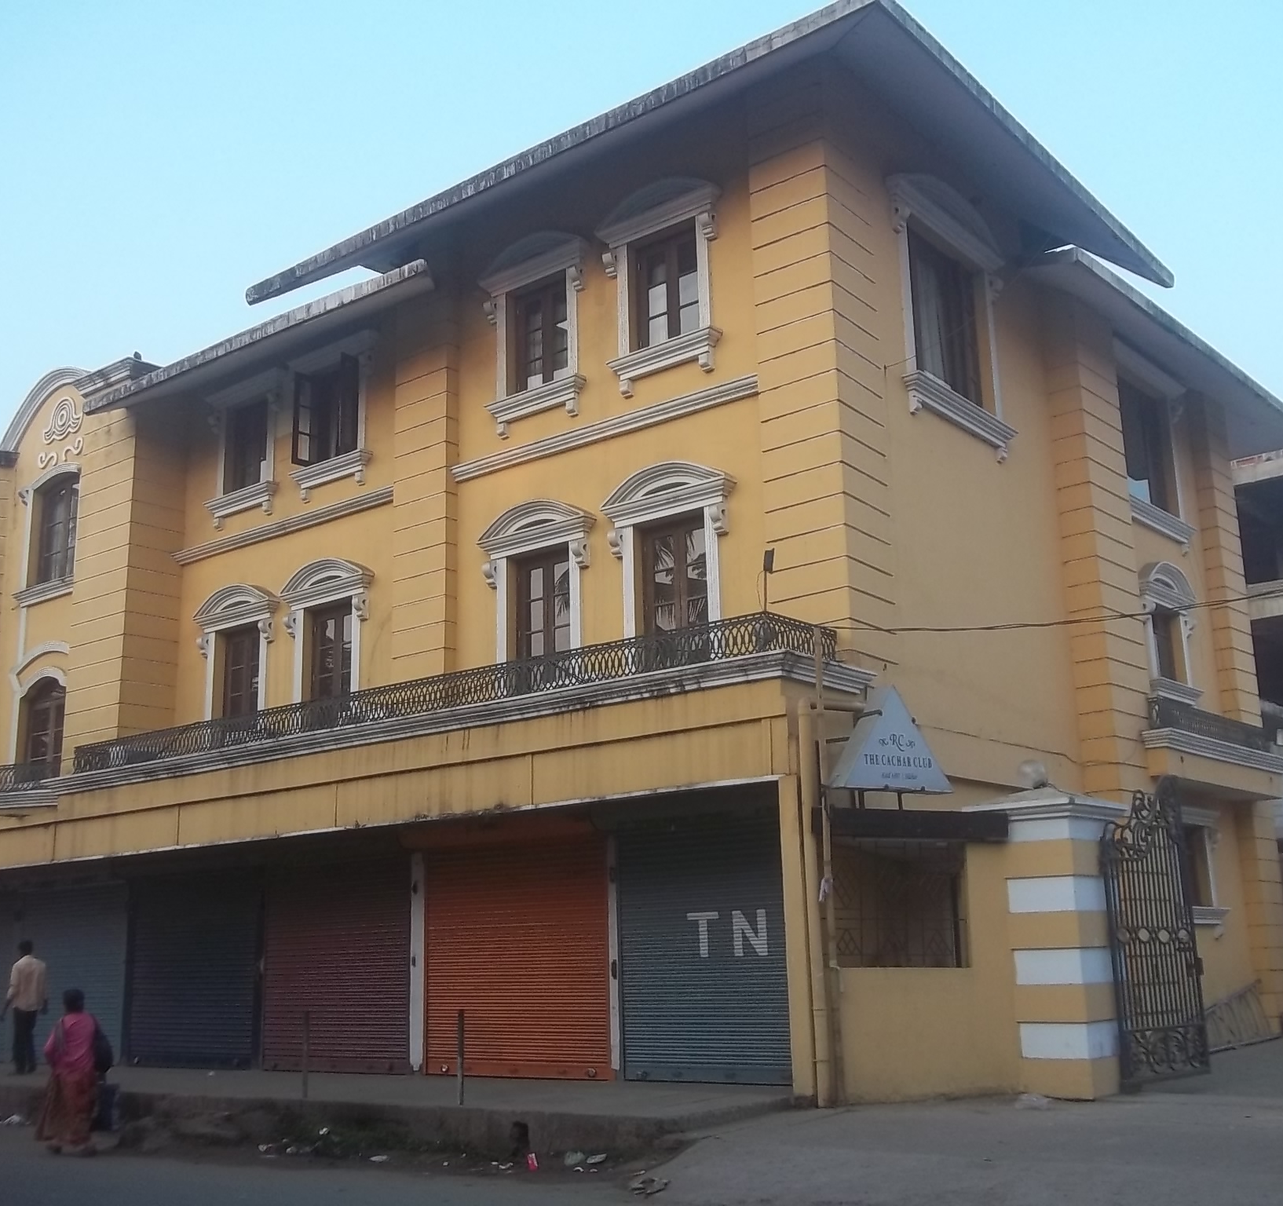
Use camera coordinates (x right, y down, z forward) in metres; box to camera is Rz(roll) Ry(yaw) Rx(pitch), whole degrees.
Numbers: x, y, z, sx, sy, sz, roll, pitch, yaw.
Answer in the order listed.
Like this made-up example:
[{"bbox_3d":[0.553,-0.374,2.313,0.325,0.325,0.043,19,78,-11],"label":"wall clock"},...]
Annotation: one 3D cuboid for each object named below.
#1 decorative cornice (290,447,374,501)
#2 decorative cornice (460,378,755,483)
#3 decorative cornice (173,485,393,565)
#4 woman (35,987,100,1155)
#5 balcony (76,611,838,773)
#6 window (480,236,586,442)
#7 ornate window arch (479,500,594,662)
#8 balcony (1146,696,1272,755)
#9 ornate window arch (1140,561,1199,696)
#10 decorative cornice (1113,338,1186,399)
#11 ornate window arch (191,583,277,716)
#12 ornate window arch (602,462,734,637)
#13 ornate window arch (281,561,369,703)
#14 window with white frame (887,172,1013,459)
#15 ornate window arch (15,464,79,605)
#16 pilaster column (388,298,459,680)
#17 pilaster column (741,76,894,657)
[{"bbox_3d":[-4.379,-1.726,20.918,1.560,0.460,0.200,-12,-17,38],"label":"decorative cornice"},{"bbox_3d":[-0.509,-2.002,17.578,4.831,0.219,0.125,-12,-17,38],"label":"decorative cornice"},{"bbox_3d":[-5.215,-1.044,21.467,5.110,0.170,0.200,-12,-17,38],"label":"decorative cornice"},{"bbox_3d":[-5.485,4.499,14.381,0.580,1.500,0.450,8,-17,-35],"label":"woman"},{"bbox_3d":[-3.063,1.414,18.143,12.012,0.480,1.340,-12,-17,38],"label":"balcony"},{"bbox_3d":[-1.289,-3.394,18.861,1.918,2.550,0.367,-12,-17,38],"label":"window"},{"bbox_3d":[-1.256,0.072,17.737,1.780,2.600,0.300,-12,-17,38],"label":"ornate window arch"},{"bbox_3d":[7.999,1.867,21.147,0.400,0.450,4.500,-12,-17,38],"label":"balcony"},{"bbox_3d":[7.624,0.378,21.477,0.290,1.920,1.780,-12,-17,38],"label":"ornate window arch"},{"bbox_3d":[7.573,-3.442,22.399,0.230,0.340,3.050,-12,-17,38],"label":"decorative cornice"},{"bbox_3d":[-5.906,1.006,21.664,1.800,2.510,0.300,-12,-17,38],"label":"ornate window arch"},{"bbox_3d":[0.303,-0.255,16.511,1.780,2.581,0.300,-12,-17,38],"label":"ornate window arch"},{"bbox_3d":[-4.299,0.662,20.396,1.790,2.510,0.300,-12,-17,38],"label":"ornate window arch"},{"bbox_3d":[3.765,-3.441,17.948,0.323,3.272,2.788,-12,-18,36],"label":"window with white frame"},{"bbox_3d":[-9.992,-1.176,25.387,2.375,2.350,0.313,-12,-17,38],"label":"ornate window arch"},{"bbox_3d":[-2.841,-1.077,19.492,0.990,5.700,0.220,-12,-17,38],"label":"pilaster column"},{"bbox_3d":[1.929,-2.459,16.061,0.950,6.775,0.925,-12,-17,38],"label":"pilaster column"}]

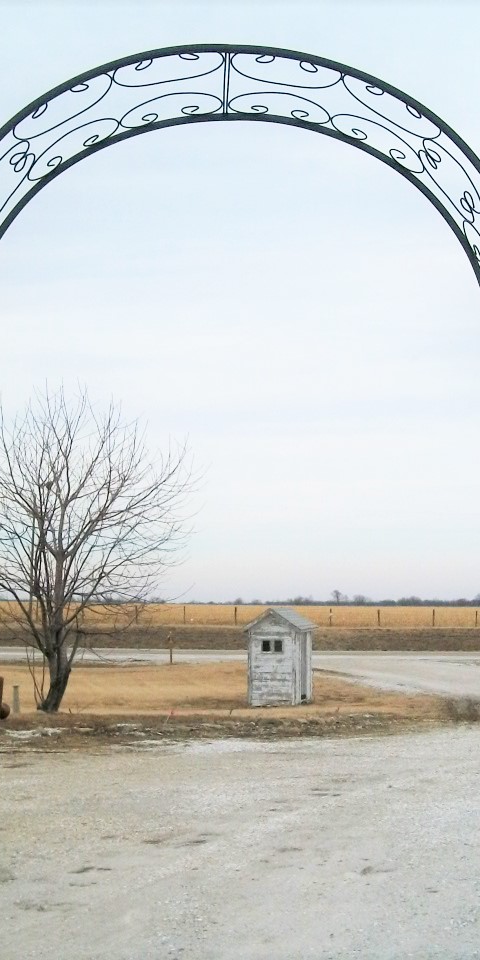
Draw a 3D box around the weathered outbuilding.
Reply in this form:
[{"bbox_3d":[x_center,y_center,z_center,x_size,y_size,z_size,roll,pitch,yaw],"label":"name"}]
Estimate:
[{"bbox_3d":[0.930,3.853,29.213,1.280,2.130,1.280,-2,-6,20],"label":"weathered outbuilding"}]

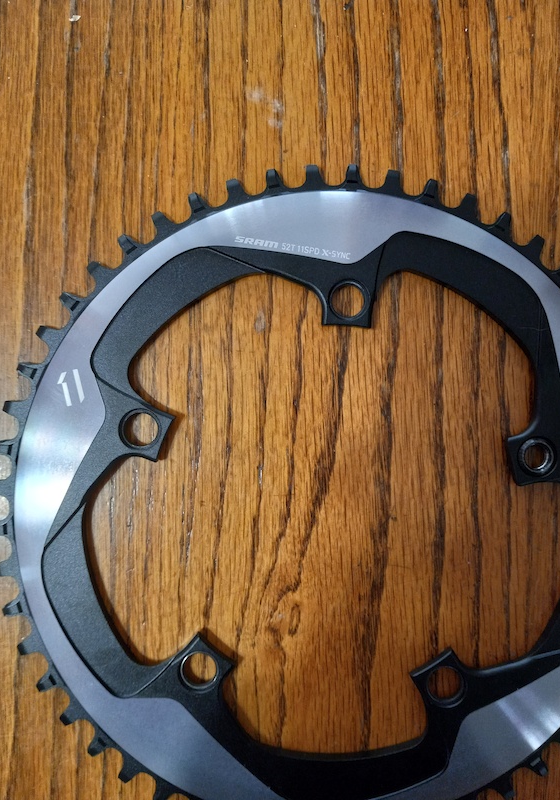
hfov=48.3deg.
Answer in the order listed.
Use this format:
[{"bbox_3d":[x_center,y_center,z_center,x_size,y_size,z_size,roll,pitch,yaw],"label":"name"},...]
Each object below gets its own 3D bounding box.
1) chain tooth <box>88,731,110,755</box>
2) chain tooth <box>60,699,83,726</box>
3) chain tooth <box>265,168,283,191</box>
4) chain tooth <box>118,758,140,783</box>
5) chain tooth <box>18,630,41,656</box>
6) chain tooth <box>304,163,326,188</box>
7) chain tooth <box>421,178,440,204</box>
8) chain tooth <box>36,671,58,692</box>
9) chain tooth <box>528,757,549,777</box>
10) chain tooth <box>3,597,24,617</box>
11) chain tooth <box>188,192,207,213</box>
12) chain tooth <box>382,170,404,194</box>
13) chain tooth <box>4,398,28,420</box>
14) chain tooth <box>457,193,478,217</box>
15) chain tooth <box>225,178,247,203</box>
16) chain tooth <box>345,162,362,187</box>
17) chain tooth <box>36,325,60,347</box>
[{"bbox_3d":[-0.056,0.108,0.195,0.005,0.003,0.006,45,89,-1],"label":"chain tooth"},{"bbox_3d":[-0.065,0.099,0.195,0.007,0.003,0.005,-38,91,-1],"label":"chain tooth"},{"bbox_3d":[-0.002,-0.069,0.198,0.006,0.003,0.007,-11,90,-1],"label":"chain tooth"},{"bbox_3d":[-0.047,0.116,0.195,0.006,0.003,0.007,38,89,-1],"label":"chain tooth"},{"bbox_3d":[-0.078,0.077,0.195,0.006,0.003,0.005,-24,90,-1],"label":"chain tooth"},{"bbox_3d":[0.010,-0.071,0.198,0.006,0.003,0.007,-4,90,-1],"label":"chain tooth"},{"bbox_3d":[0.048,-0.066,0.198,0.006,0.003,0.007,17,89,-1],"label":"chain tooth"},{"bbox_3d":[-0.072,0.088,0.195,0.007,0.003,0.005,-31,91,-1],"label":"chain tooth"},{"bbox_3d":[0.082,0.115,0.198,0.005,0.003,0.006,-38,90,-1],"label":"chain tooth"},{"bbox_3d":[-0.083,0.065,0.195,0.007,0.003,0.006,-18,90,-1],"label":"chain tooth"},{"bbox_3d":[-0.026,-0.062,0.196,0.005,0.003,0.007,-24,90,-1],"label":"chain tooth"},{"bbox_3d":[0.036,-0.069,0.198,0.005,0.003,0.007,10,90,-1],"label":"chain tooth"},{"bbox_3d":[-0.083,0.003,0.195,0.006,0.003,0.005,17,89,-1],"label":"chain tooth"},{"bbox_3d":[0.060,-0.062,0.198,0.005,0.003,0.007,24,89,-1],"label":"chain tooth"},{"bbox_3d":[-0.014,-0.066,0.197,0.005,0.003,0.006,-18,90,-1],"label":"chain tooth"},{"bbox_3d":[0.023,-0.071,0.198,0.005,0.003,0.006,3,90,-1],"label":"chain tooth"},{"bbox_3d":[-0.072,-0.020,0.196,0.007,0.003,0.006,31,89,-1],"label":"chain tooth"}]

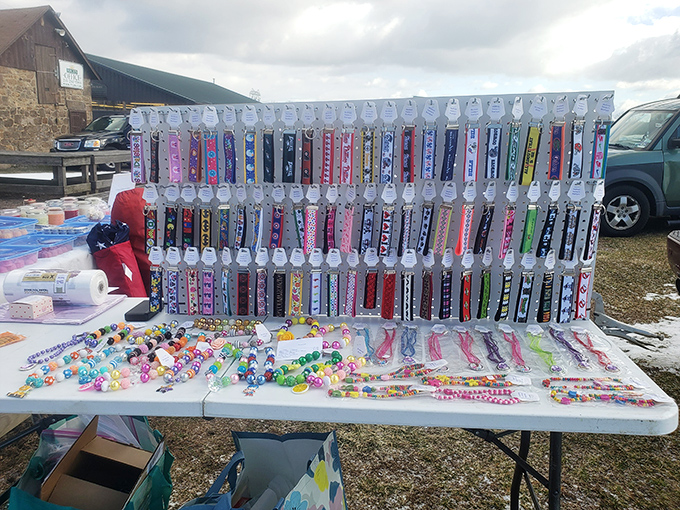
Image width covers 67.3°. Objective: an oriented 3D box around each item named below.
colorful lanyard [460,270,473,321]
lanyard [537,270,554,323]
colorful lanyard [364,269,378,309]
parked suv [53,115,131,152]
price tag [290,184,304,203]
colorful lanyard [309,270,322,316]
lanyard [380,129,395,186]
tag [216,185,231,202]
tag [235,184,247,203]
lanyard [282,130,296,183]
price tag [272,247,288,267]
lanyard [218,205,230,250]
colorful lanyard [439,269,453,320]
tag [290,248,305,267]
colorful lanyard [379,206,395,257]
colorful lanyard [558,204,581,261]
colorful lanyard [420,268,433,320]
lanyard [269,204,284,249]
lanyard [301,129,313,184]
[{"bbox_3d":[0.342,0.114,1.385,0.032,0.143,0.015,-8,15,-24],"label":"colorful lanyard"},{"bbox_3d":[0.545,0.111,1.349,0.032,0.144,0.018,-3,15,-8],"label":"lanyard"},{"bbox_3d":[0.087,0.096,1.427,0.034,0.118,0.012,1,13,7],"label":"colorful lanyard"},{"bbox_3d":[-7.050,-3.780,17.100,1.900,1.800,4.870,5,14,21],"label":"parked suv"},{"bbox_3d":[-0.115,-0.164,1.367,0.044,0.055,0.005,3,13,12],"label":"price tag"},{"bbox_3d":[-0.068,0.107,1.439,0.032,0.136,0.011,0,14,-8],"label":"colorful lanyard"},{"bbox_3d":[0.121,-0.250,1.298,0.032,0.143,0.014,3,14,5],"label":"lanyard"},{"bbox_3d":[-0.310,-0.163,1.367,0.040,0.051,0.004,-6,15,-17],"label":"tag"},{"bbox_3d":[-0.269,-0.168,1.393,0.043,0.051,0.005,10,18,34],"label":"tag"},{"bbox_3d":[-0.131,-0.256,1.330,0.032,0.141,0.014,2,14,-2],"label":"lanyard"},{"bbox_3d":[-0.168,0.007,1.433,0.043,0.052,0.005,0,13,8],"label":"price tag"},{"bbox_3d":[-0.323,-0.074,1.423,0.033,0.129,0.014,3,13,-7],"label":"lanyard"},{"bbox_3d":[0.292,0.111,1.405,0.034,0.144,0.012,-2,15,-7],"label":"colorful lanyard"},{"bbox_3d":[-0.120,0.008,1.431,0.043,0.053,0.005,2,14,2],"label":"tag"},{"bbox_3d":[0.125,-0.061,1.370,0.034,0.143,0.012,4,14,2],"label":"colorful lanyard"},{"bbox_3d":[0.582,-0.056,1.292,0.033,0.144,0.012,6,15,15],"label":"colorful lanyard"},{"bbox_3d":[0.239,0.112,1.403,0.034,0.143,0.014,2,14,7],"label":"colorful lanyard"},{"bbox_3d":[-0.171,-0.076,1.383,0.032,0.122,0.015,5,15,6],"label":"lanyard"},{"bbox_3d":[-0.085,-0.255,1.333,0.034,0.143,0.012,4,15,9],"label":"lanyard"}]

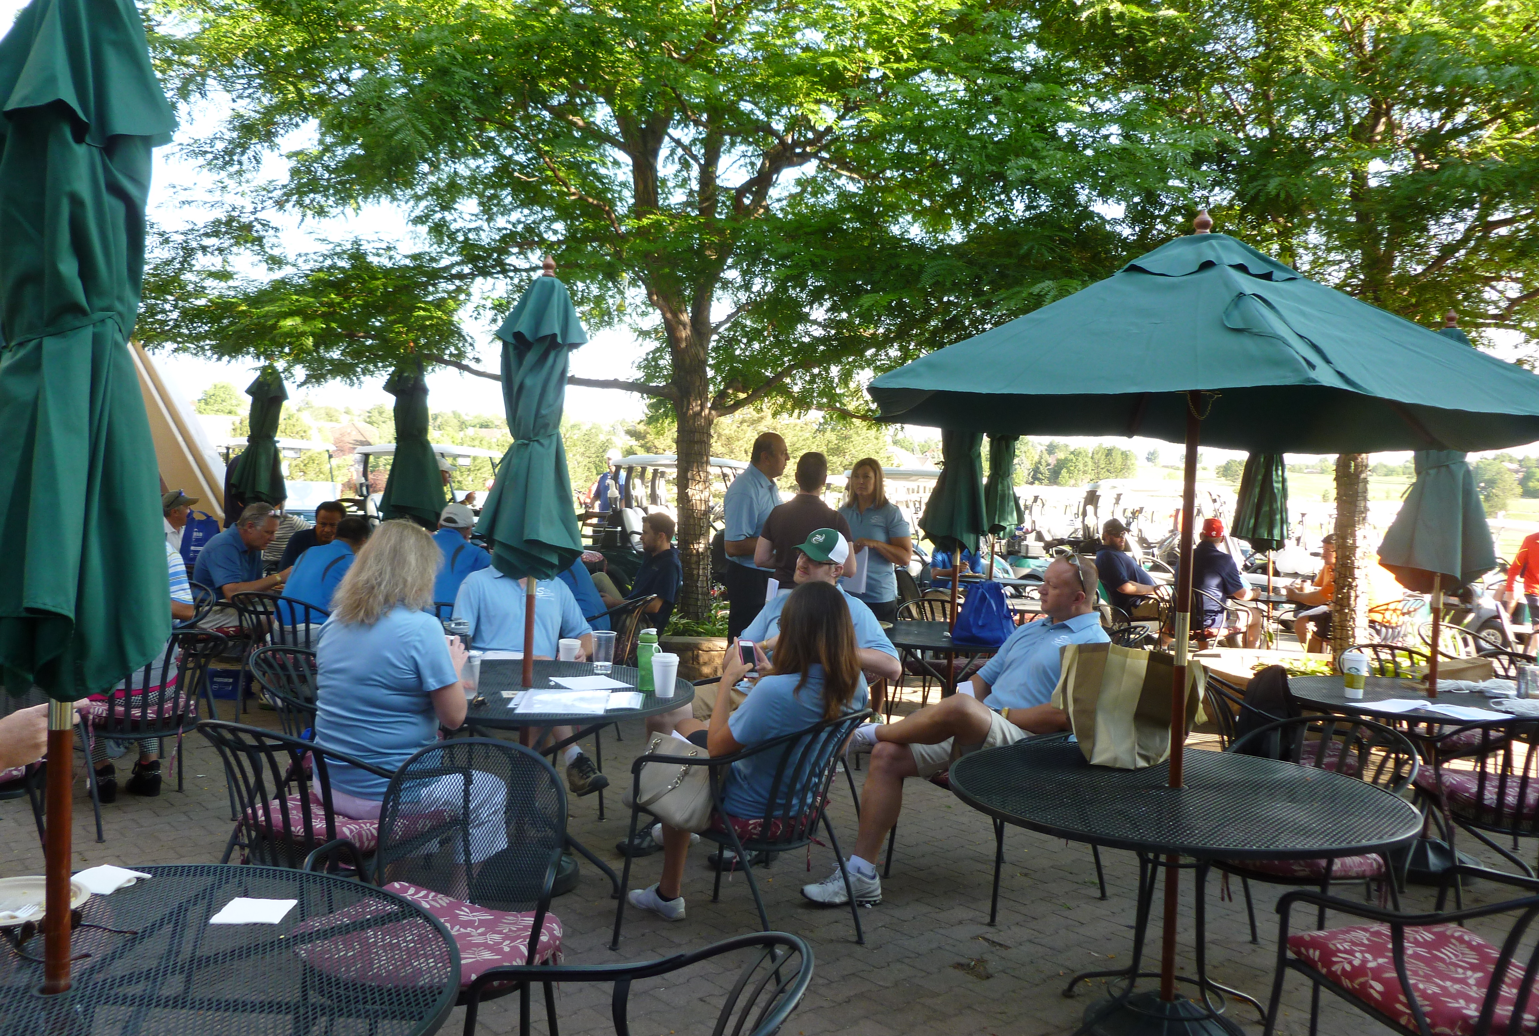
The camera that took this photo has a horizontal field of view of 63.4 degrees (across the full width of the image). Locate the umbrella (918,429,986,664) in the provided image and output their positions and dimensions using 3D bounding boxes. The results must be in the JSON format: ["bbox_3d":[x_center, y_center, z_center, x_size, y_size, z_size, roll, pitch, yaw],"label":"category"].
[{"bbox_3d":[1.032,0.243,7.056,0.410,2.240,0.410,2,1,0],"label":"umbrella"}]

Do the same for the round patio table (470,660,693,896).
[{"bbox_3d":[-0.901,0.976,4.559,1.220,0.725,1.220,2,1,0],"label":"round patio table"}]

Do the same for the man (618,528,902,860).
[{"bbox_3d":[-0.053,0.697,5.050,1.000,1.310,0.700,1,2,-41],"label":"man"}]

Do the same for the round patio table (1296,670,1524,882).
[{"bbox_3d":[2.758,1.113,5.209,1.220,0.725,1.220,2,1,0],"label":"round patio table"}]

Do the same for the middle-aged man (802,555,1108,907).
[{"bbox_3d":[0.720,0.771,4.737,1.150,1.260,0.650,1,1,-28],"label":"middle-aged man"}]

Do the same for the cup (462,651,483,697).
[{"bbox_3d":[-1.035,0.539,4.290,0.100,0.155,0.100,2,1,0],"label":"cup"}]

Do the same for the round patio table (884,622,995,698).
[{"bbox_3d":[1.028,1.008,7.072,1.220,0.710,1.220,2,1,0],"label":"round patio table"}]

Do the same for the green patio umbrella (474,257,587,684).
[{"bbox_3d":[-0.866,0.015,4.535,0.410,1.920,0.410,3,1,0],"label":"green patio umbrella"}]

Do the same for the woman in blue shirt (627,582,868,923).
[{"bbox_3d":[-0.080,0.790,4.300,0.880,1.180,0.500,3,2,43],"label":"woman in blue shirt"}]

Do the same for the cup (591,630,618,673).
[{"bbox_3d":[-0.657,0.531,4.930,0.100,0.158,0.100,2,1,0],"label":"cup"}]

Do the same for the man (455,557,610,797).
[{"bbox_3d":[-1.040,0.668,5.346,0.640,1.330,0.920,2,1,-10],"label":"man"}]

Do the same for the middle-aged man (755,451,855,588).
[{"bbox_3d":[0.197,0.500,6.950,0.570,1.730,0.380,2,1,2],"label":"middle-aged man"}]

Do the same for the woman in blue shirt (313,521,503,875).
[{"bbox_3d":[-1.123,0.685,3.856,0.530,1.340,0.740,3,1,34],"label":"woman in blue shirt"}]

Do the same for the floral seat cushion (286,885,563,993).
[{"bbox_3d":[-0.778,0.955,2.851,0.480,0.060,0.400,2,1,23],"label":"floral seat cushion"}]

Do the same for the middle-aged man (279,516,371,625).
[{"bbox_3d":[-2.687,0.602,7.716,0.600,1.250,0.850,3,1,33],"label":"middle-aged man"}]

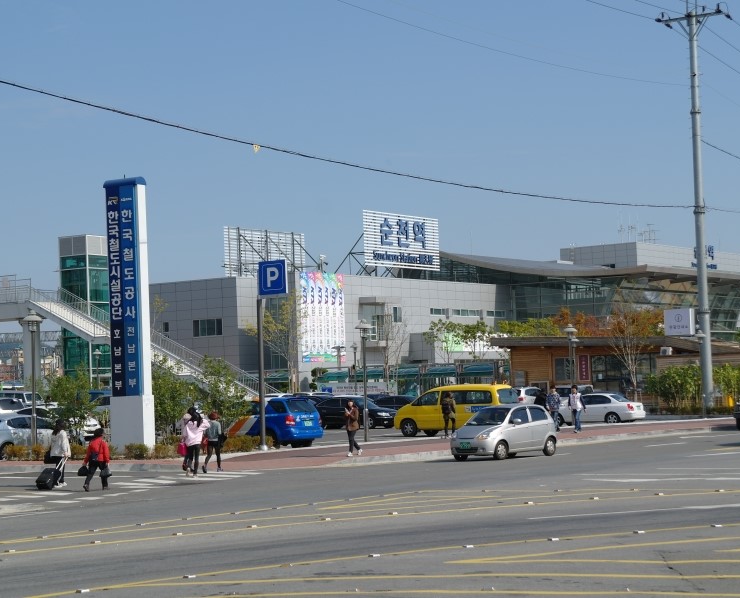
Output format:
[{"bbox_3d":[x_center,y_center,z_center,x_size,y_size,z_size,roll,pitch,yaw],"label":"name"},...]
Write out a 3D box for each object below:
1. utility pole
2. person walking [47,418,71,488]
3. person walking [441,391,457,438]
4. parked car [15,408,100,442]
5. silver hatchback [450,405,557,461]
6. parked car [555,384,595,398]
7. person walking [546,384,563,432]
[{"bbox_3d":[16.332,-4.287,85.345,3.600,20.200,0.700,-5,-4,38],"label":"utility pole"},{"bbox_3d":[-7.310,3.638,40.500,0.480,1.630,0.480,-5,-4,43],"label":"person walking"},{"bbox_3d":[2.879,4.239,62.800,0.500,1.660,0.450,-4,-3,23],"label":"person walking"},{"bbox_3d":[-12.431,5.191,68.696,4.500,1.620,1.820,-4,-4,32],"label":"parked car"},{"bbox_3d":[3.756,3.691,48.061,1.500,1.500,3.500,-5,-4,39],"label":"silver hatchback"},{"bbox_3d":[11.347,5.860,99.000,1.800,1.800,4.500,-4,-4,36],"label":"parked car"},{"bbox_3d":[6.941,4.131,65.000,0.500,1.750,0.400,-3,-3,12],"label":"person walking"}]

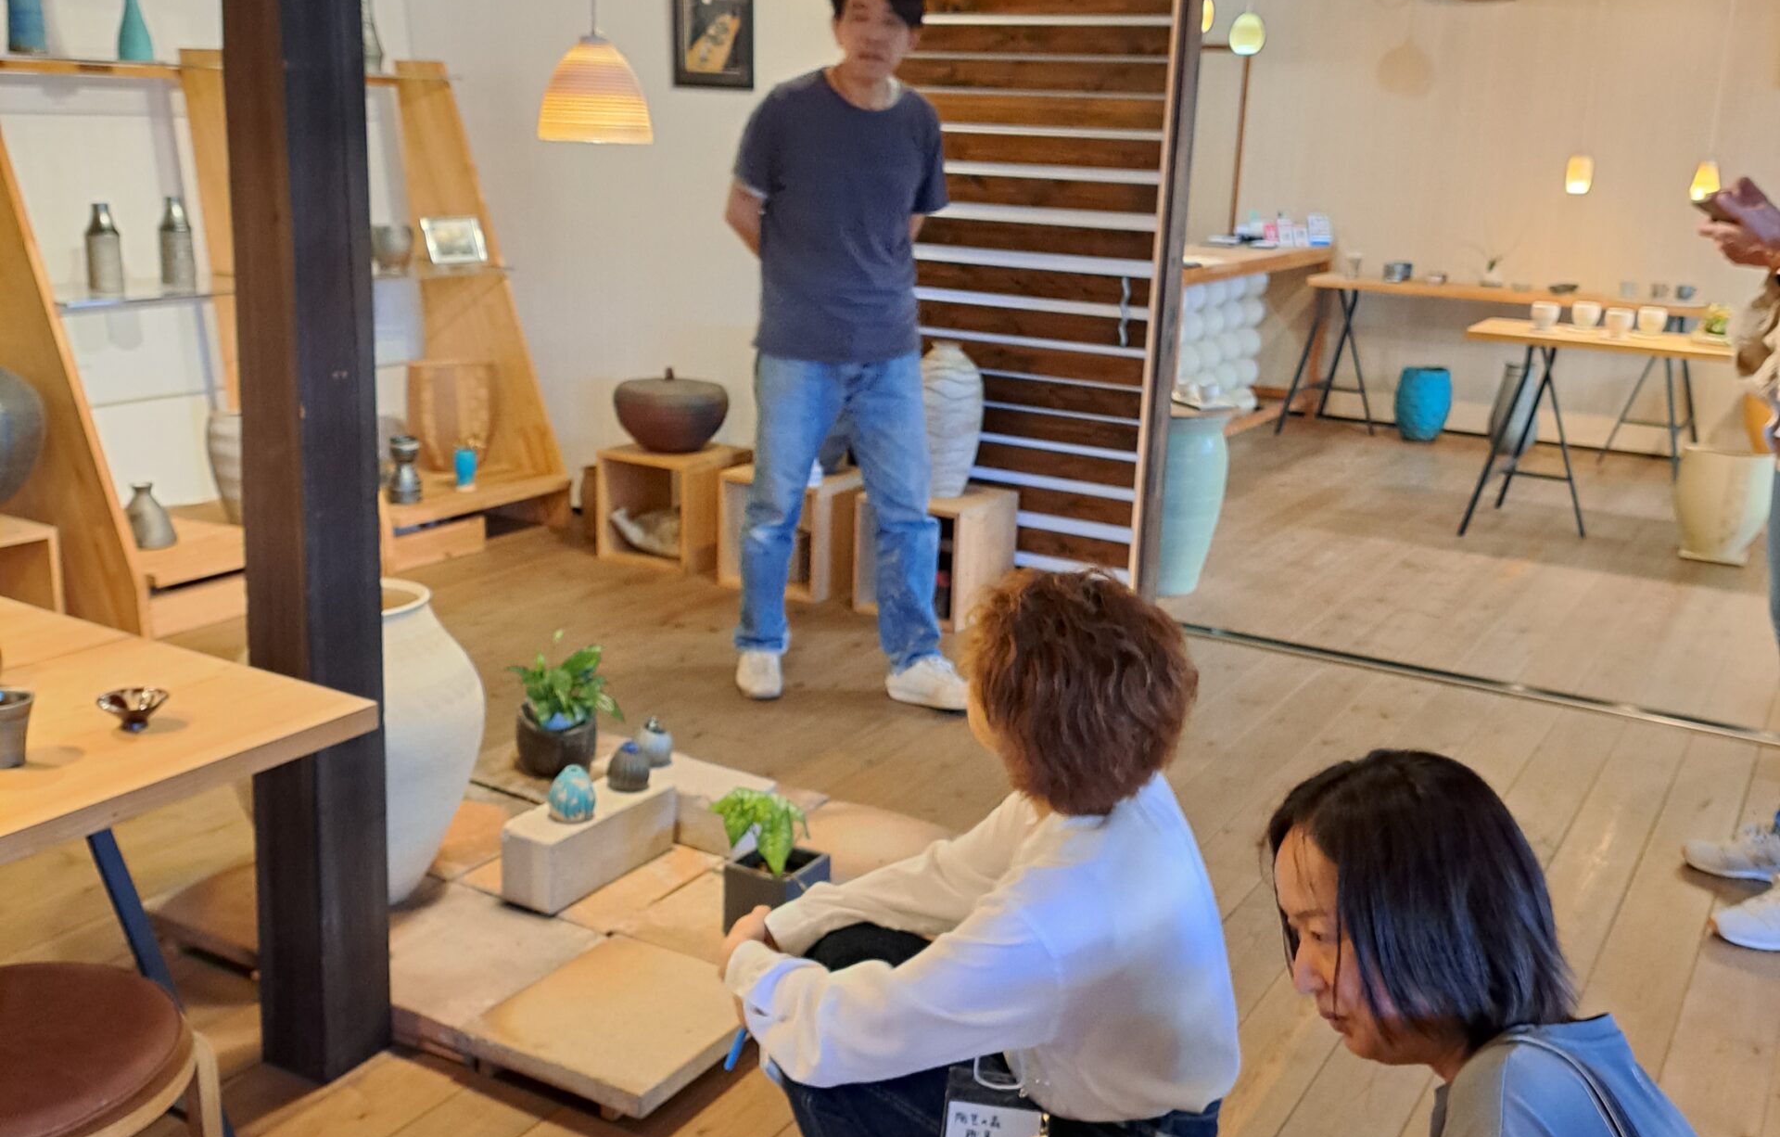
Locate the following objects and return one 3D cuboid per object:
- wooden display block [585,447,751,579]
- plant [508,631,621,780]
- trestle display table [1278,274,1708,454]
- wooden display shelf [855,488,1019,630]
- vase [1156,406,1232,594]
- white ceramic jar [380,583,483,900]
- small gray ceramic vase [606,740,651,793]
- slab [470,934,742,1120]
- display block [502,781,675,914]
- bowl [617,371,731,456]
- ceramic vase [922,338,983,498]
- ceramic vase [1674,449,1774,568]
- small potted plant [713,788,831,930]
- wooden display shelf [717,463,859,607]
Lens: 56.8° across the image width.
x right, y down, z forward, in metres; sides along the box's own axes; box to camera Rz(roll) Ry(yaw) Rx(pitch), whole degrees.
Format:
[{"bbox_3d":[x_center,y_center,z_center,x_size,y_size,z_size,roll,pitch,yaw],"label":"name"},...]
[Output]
[{"bbox_3d":[-0.687,-0.209,5.186,0.325,0.328,0.335,10,17,27],"label":"wooden display block"},{"bbox_3d":[-0.676,0.274,3.371,0.230,0.285,0.210,2,15,-1],"label":"plant"},{"bbox_3d":[2.859,-0.938,7.841,1.820,0.740,0.620,10,17,28],"label":"trestle display table"},{"bbox_3d":[0.132,-0.048,4.811,0.348,0.345,0.360,11,18,29],"label":"wooden display shelf"},{"bbox_3d":[0.844,-0.211,5.085,0.370,0.565,0.370,2,15,-1],"label":"vase"},{"bbox_3d":[-0.901,0.301,2.785,0.435,0.526,0.435,2,15,-1],"label":"white ceramic jar"},{"bbox_3d":[-0.467,0.350,2.944,0.075,0.083,0.075,0,15,-9],"label":"small gray ceramic vase"},{"bbox_3d":[-0.390,0.669,2.447,0.320,0.035,0.340,10,17,28],"label":"slab"},{"bbox_3d":[-0.521,0.468,2.870,0.108,0.124,0.335,10,17,28],"label":"display block"},{"bbox_3d":[-0.698,-0.511,5.273,0.370,0.243,0.370,2,15,-1],"label":"bowl"},{"bbox_3d":[0.158,-0.428,4.724,0.223,0.435,0.223,2,15,-1],"label":"ceramic vase"},{"bbox_3d":[2.994,-0.239,5.909,0.320,0.385,0.320,10,17,28],"label":"ceramic vase"},{"bbox_3d":[-0.202,0.484,2.711,0.170,0.250,0.150,10,17,27],"label":"small potted plant"},{"bbox_3d":[-0.276,-0.122,4.931,0.325,0.328,0.335,10,17,27],"label":"wooden display shelf"}]

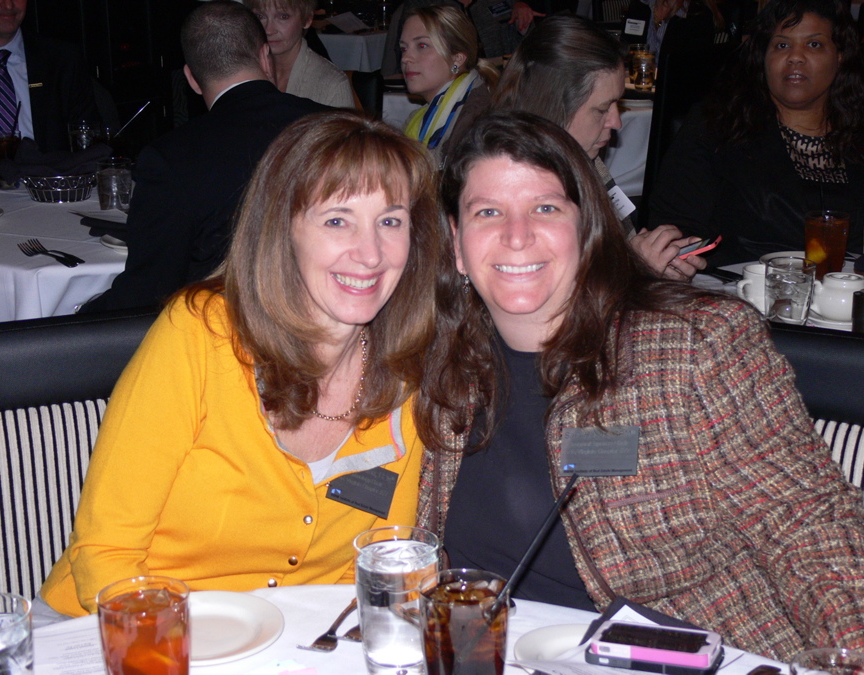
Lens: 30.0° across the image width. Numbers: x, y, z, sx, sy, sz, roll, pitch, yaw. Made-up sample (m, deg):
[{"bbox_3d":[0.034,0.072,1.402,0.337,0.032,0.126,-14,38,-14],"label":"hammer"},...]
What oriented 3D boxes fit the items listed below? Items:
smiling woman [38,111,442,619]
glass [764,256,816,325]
[{"bbox_3d":[-0.195,0.385,1.801,0.520,1.220,0.660,-3,17,-10],"label":"smiling woman"},{"bbox_3d":[0.592,-0.076,2.670,0.083,0.095,0.083,0,17,0],"label":"glass"}]

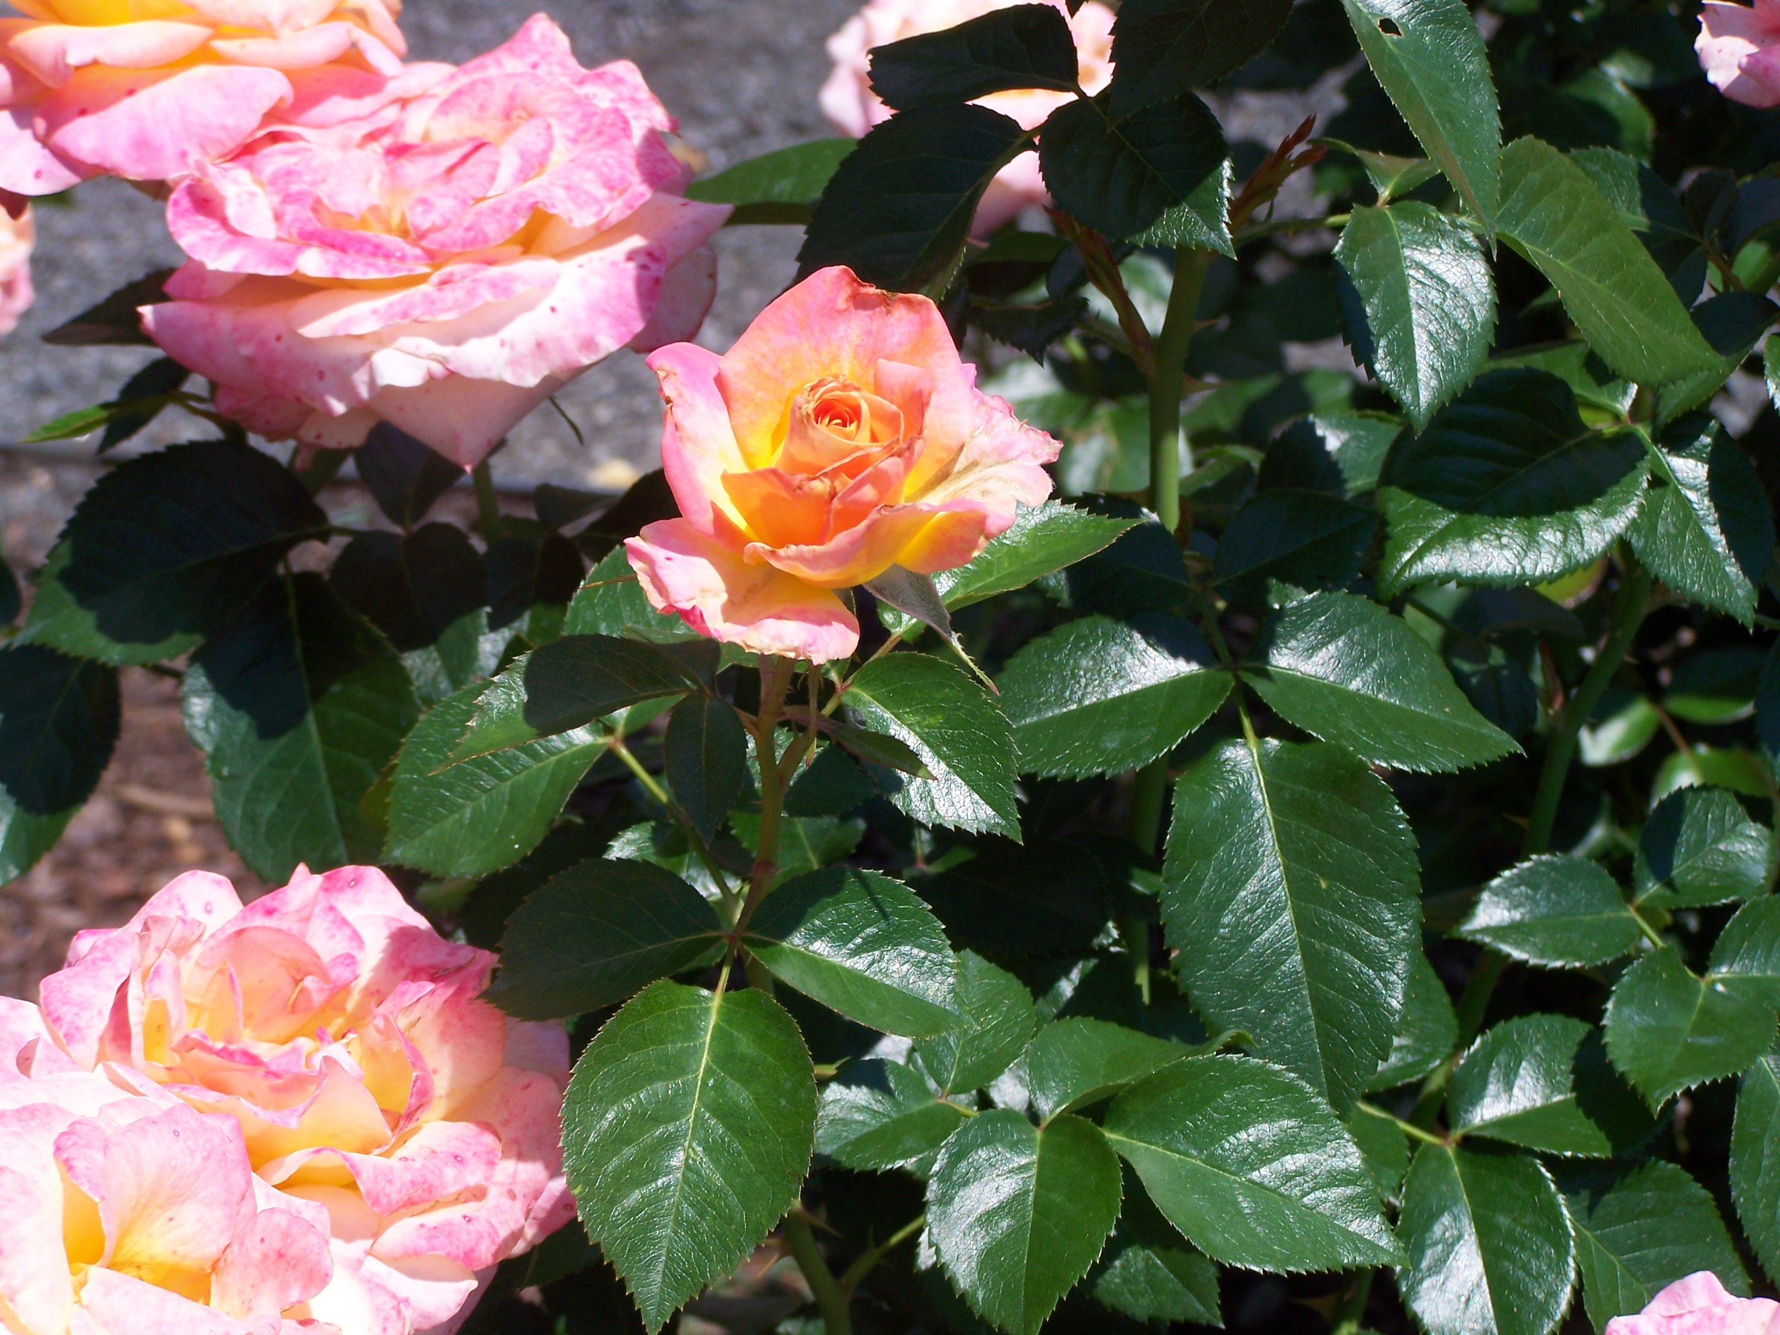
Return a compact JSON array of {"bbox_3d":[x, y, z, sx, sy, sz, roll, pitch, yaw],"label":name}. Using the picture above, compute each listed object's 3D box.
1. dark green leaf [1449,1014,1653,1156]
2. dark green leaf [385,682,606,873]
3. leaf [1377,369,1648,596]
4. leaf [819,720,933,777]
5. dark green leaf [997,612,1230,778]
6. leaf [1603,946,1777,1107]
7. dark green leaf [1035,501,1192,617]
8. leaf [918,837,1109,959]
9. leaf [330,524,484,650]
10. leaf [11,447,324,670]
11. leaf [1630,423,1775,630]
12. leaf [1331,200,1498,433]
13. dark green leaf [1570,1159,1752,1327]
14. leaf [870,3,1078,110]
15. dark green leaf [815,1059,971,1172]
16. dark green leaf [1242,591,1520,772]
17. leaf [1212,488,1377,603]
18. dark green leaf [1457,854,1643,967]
[{"bbox_3d":[0.153,0.099,1.262,0.052,0.010,0.039,-17,66,-14],"label":"dark green leaf"},{"bbox_3d":[-0.088,0.023,1.173,0.055,0.011,0.044,-28,63,0],"label":"dark green leaf"},{"bbox_3d":[0.128,-0.038,1.110,0.064,0.016,0.042,-37,61,-24],"label":"leaf"},{"bbox_3d":[-0.003,0.016,1.060,0.026,0.006,0.009,28,50,13],"label":"leaf"},{"bbox_3d":[0.050,0.006,1.221,0.054,0.012,0.044,-14,58,1],"label":"dark green leaf"},{"bbox_3d":[0.185,0.086,1.251,0.038,0.011,0.046,16,53,12],"label":"leaf"},{"bbox_3d":[0.048,-0.023,1.150,0.035,0.010,0.028,6,57,4],"label":"dark green leaf"},{"bbox_3d":[0.026,0.046,1.090,0.043,0.010,0.031,22,55,12],"label":"leaf"},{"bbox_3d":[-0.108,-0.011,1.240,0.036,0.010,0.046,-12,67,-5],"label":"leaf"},{"bbox_3d":[-0.147,-0.023,1.110,0.068,0.014,0.043,-20,60,-5],"label":"leaf"},{"bbox_3d":[0.161,-0.028,1.070,0.031,0.010,0.048,-21,67,-16],"label":"leaf"},{"bbox_3d":[0.108,-0.072,1.110,0.032,0.014,0.054,-4,60,-4],"label":"leaf"},{"bbox_3d":[0.183,0.142,1.281,0.053,0.010,0.044,39,68,11],"label":"dark green leaf"},{"bbox_3d":[0.017,-0.122,1.080,0.043,0.012,0.031,0,41,9],"label":"leaf"},{"bbox_3d":[-0.005,0.103,1.221,0.036,0.009,0.025,-19,59,-5],"label":"dark green leaf"},{"bbox_3d":[0.098,0.005,1.060,0.059,0.012,0.039,19,53,11],"label":"dark green leaf"},{"bbox_3d":[0.083,-0.025,1.110,0.040,0.009,0.026,-23,61,-18],"label":"leaf"},{"bbox_3d":[0.132,0.048,1.080,0.037,0.009,0.025,-5,60,0],"label":"dark green leaf"}]

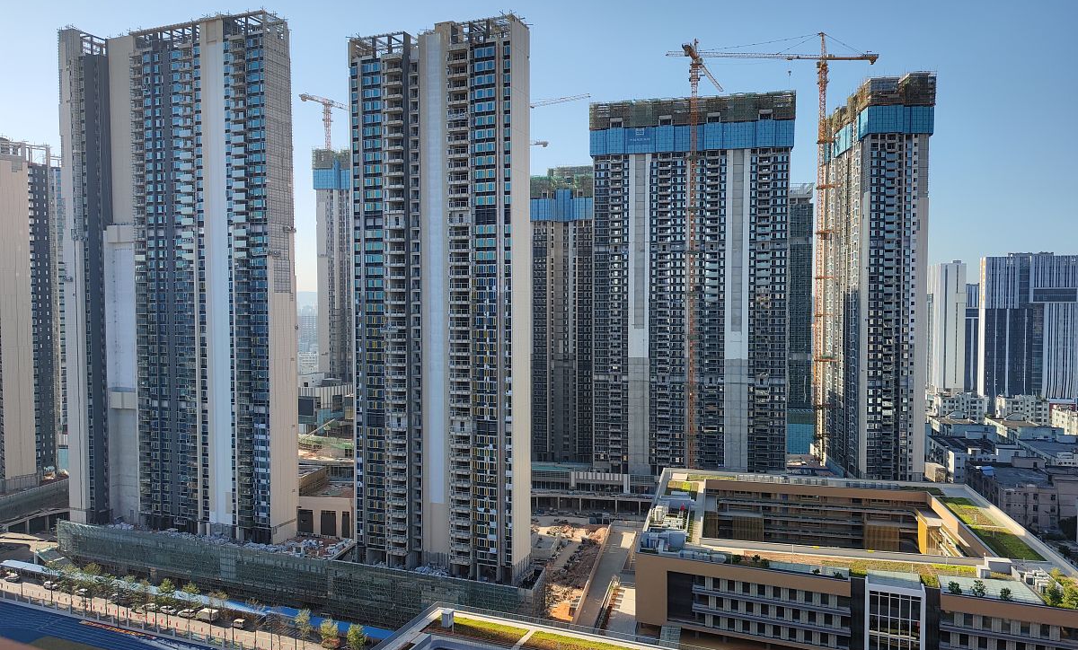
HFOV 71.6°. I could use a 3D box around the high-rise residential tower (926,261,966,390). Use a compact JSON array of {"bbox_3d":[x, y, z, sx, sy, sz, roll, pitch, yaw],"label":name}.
[{"bbox_3d":[301.640,4.710,553.830,17.750,101.220,30.000,0,2,12],"label":"high-rise residential tower"}]

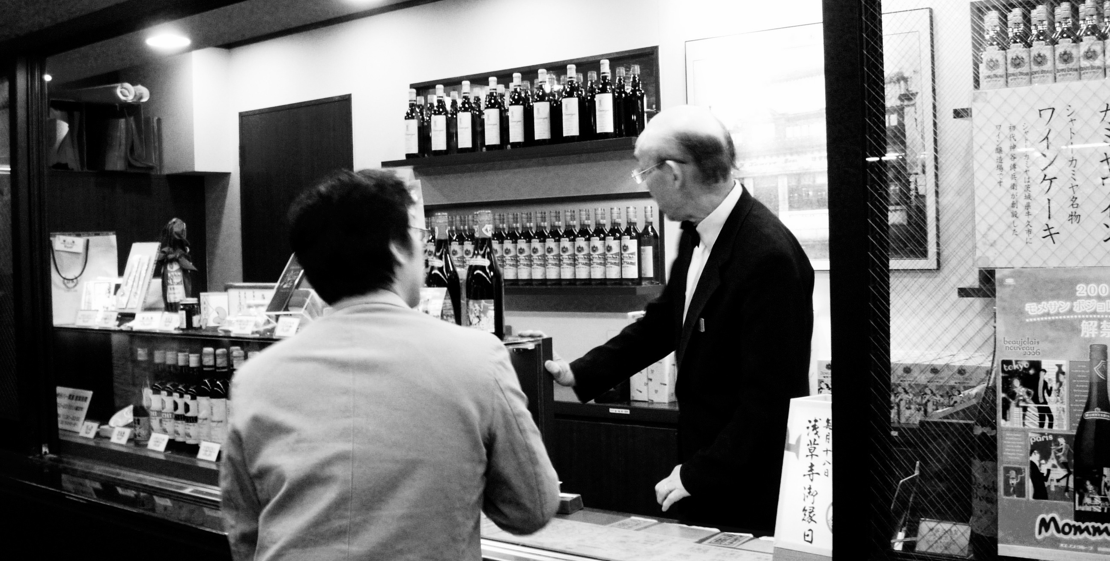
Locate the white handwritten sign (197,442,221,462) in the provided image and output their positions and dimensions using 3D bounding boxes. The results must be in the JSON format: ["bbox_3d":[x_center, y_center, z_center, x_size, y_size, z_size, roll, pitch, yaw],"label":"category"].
[{"bbox_3d":[-0.826,0.405,2.910,0.078,0.045,0.015,0,-18,40],"label":"white handwritten sign"}]

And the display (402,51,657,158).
[{"bbox_3d":[-0.113,-0.690,4.884,1.140,0.335,0.280,0,2,40],"label":"display"}]

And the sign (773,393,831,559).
[{"bbox_3d":[0.451,0.318,2.006,0.100,0.250,0.150,-3,2,-40],"label":"sign"}]

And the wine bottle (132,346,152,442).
[{"bbox_3d":[-1.089,0.299,3.206,0.058,0.254,0.058,0,2,40],"label":"wine bottle"}]

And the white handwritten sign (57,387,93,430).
[{"bbox_3d":[-1.398,0.369,3.504,0.205,0.124,0.010,0,-18,40],"label":"white handwritten sign"}]

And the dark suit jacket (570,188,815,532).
[{"bbox_3d":[0.300,0.186,2.638,0.380,0.730,0.500,-3,2,-37],"label":"dark suit jacket"}]

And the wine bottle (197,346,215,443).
[{"bbox_3d":[-0.941,0.332,3.334,0.075,0.300,0.075,0,2,40],"label":"wine bottle"}]

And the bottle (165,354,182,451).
[{"bbox_3d":[-1.106,0.340,3.539,0.073,0.280,0.073,0,2,40],"label":"bottle"}]

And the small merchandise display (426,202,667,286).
[{"bbox_3d":[-0.049,-0.106,4.105,1.050,0.253,0.120,0,2,40],"label":"small merchandise display"}]

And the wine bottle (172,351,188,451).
[{"bbox_3d":[-0.936,0.300,3.061,0.058,0.250,0.058,0,2,40],"label":"wine bottle"}]

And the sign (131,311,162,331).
[{"bbox_3d":[-1.022,0.102,3.067,0.115,0.048,0.015,0,-18,40],"label":"sign"}]

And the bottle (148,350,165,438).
[{"bbox_3d":[-1.159,0.340,3.591,0.073,0.280,0.073,0,2,40],"label":"bottle"}]

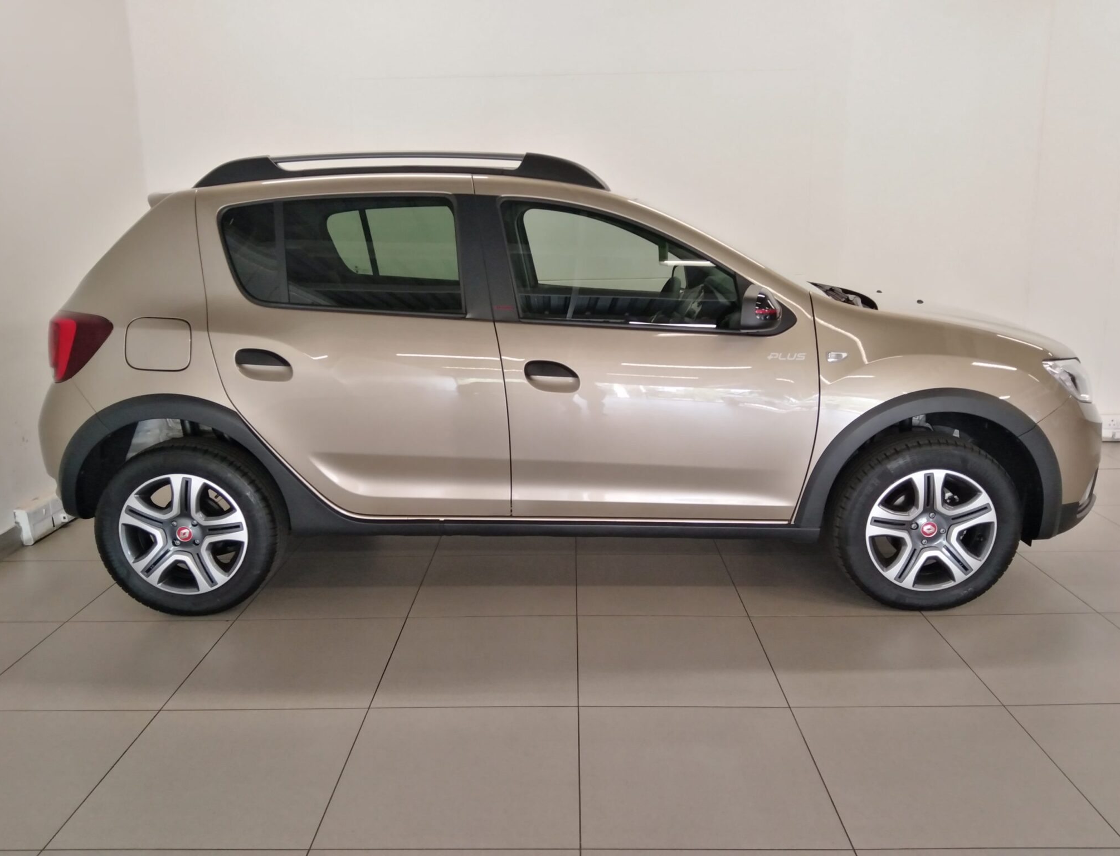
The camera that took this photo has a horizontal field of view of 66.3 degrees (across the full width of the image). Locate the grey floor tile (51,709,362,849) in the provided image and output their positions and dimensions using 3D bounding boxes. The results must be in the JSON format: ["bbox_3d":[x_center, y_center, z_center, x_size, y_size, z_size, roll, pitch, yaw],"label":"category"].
[{"bbox_3d":[-0.856,0.883,2.195,0.600,0.010,0.580,-1,14,1],"label":"grey floor tile"}]

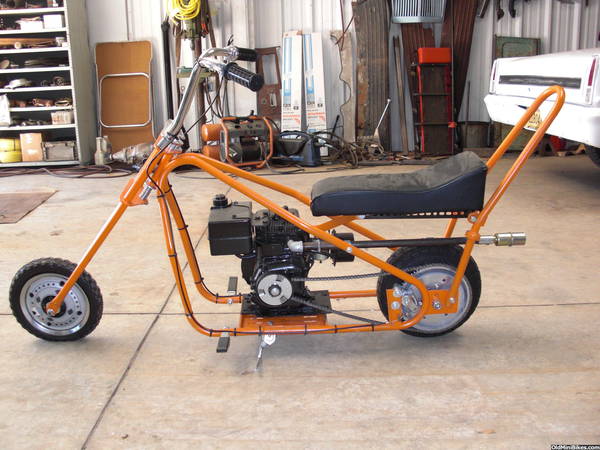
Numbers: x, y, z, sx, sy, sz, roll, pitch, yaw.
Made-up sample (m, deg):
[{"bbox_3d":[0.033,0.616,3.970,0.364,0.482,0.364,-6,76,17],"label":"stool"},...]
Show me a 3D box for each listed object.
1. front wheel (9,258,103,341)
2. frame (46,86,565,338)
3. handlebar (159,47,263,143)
[{"bbox_3d":[-0.708,0.222,1.825,0.262,0.262,0.069,-1,22,-2],"label":"front wheel"},{"bbox_3d":[-0.027,-0.036,1.726,1.397,0.667,0.229,-1,22,0],"label":"frame"},{"bbox_3d":[-0.215,-0.339,1.611,0.281,0.214,0.545,-2,22,-3],"label":"handlebar"}]

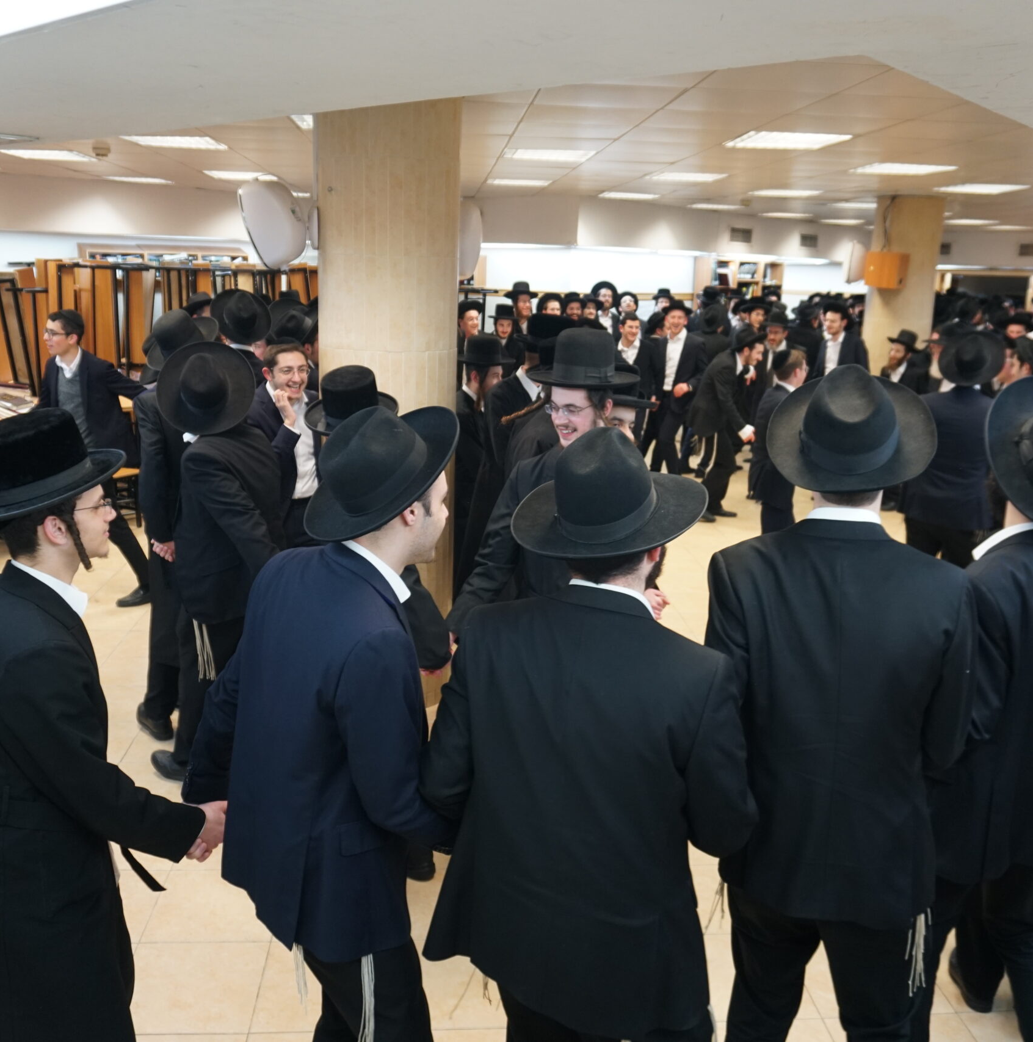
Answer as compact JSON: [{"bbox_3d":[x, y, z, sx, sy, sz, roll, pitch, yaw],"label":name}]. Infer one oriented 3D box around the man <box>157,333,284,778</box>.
[{"bbox_3d":[-1.148,0.168,4.160,0.540,1.750,0.500,6,14,18],"label":"man"}]

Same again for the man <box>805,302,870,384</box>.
[{"bbox_3d":[3.132,-1.179,10.180,0.550,1.840,0.400,12,17,36],"label":"man"}]

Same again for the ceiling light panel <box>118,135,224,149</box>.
[{"bbox_3d":[-2.244,-2.495,6.843,0.590,0.050,0.590,1,14,-5],"label":"ceiling light panel"}]

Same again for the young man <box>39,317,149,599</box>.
[{"bbox_3d":[-2.414,-0.341,6.067,0.620,1.720,0.450,11,17,35],"label":"young man"}]

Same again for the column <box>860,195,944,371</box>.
[{"bbox_3d":[3.731,-1.725,10.259,0.617,2.769,0.617,1,14,-5],"label":"column"}]

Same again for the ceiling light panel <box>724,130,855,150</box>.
[{"bbox_3d":[1.525,-2.153,5.844,0.590,0.060,0.590,1,13,-5],"label":"ceiling light panel"}]

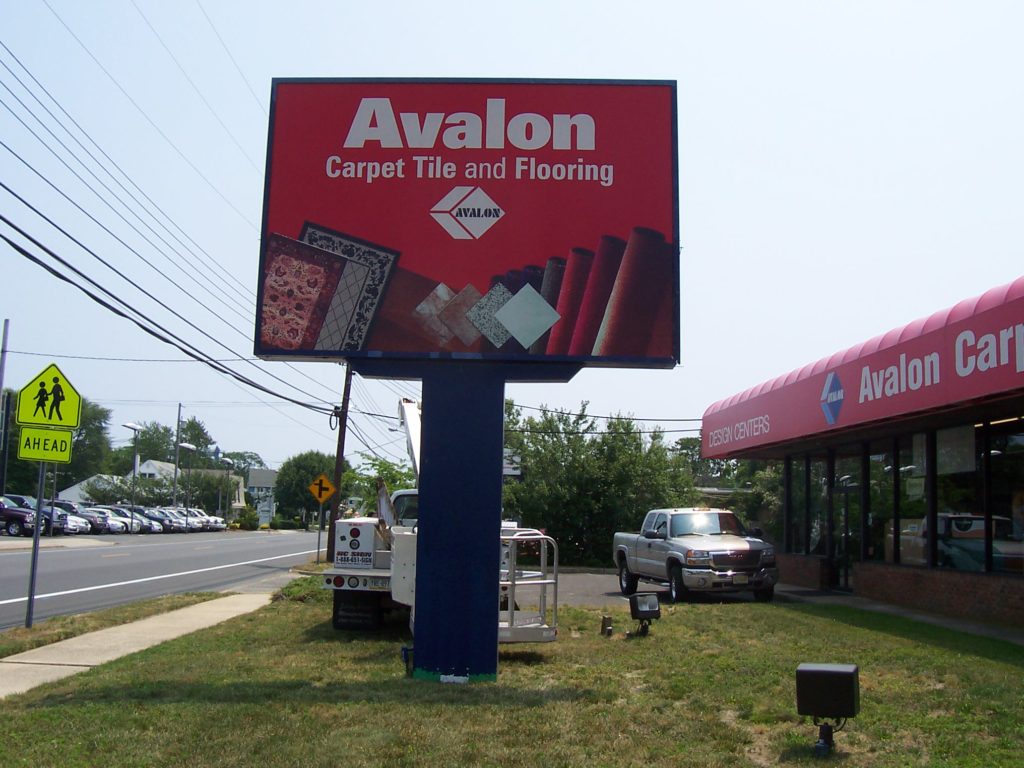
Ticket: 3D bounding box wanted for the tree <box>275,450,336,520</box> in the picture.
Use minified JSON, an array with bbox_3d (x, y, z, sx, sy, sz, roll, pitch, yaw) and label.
[{"bbox_3d":[-21.983,11.677,120.000,8.200,8.600,8.200,3,-8,-11],"label":"tree"}]

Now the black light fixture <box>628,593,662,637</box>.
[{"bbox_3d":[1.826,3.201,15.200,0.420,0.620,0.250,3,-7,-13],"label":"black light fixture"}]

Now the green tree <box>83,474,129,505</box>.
[{"bbox_3d":[-31.862,9.311,86.000,3.900,4.300,3.900,4,-8,-20],"label":"green tree"}]

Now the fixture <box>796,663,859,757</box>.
[{"bbox_3d":[2.205,2.275,7.650,0.420,0.650,0.240,0,-7,14],"label":"fixture"}]

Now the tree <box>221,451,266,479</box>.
[{"bbox_3d":[-39.251,15.423,160.000,7.800,11.300,7.800,3,-8,-14],"label":"tree"}]

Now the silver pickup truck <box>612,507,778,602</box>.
[{"bbox_3d":[3.793,3.652,23.307,2.080,1.950,5.790,3,-7,-9],"label":"silver pickup truck"}]

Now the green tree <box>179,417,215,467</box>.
[{"bbox_3d":[-35.391,9.475,122.000,6.500,12.200,6.500,2,-7,0],"label":"green tree"}]

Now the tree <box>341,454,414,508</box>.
[{"bbox_3d":[-5.916,5.459,50.000,4.000,4.700,4.000,2,-7,-7],"label":"tree"}]

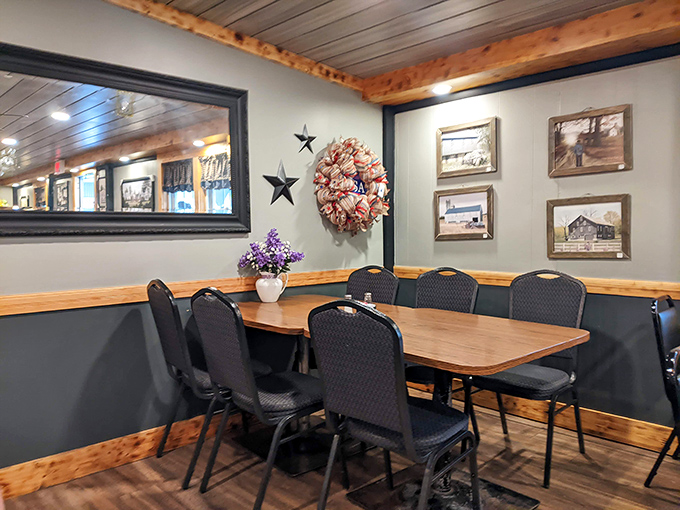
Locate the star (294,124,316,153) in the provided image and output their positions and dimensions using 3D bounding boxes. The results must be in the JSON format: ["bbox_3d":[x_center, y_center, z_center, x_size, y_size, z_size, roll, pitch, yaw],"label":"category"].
[{"bbox_3d":[-0.227,-0.775,3.540,0.193,0.188,0.030,-3,3,-43],"label":"star"}]

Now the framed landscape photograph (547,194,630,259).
[{"bbox_3d":[1.410,-0.150,3.024,0.025,0.349,0.457,-3,3,-43],"label":"framed landscape photograph"}]

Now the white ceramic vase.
[{"bbox_3d":[-0.410,0.199,3.225,0.190,0.185,0.165,-1,3,0],"label":"white ceramic vase"}]

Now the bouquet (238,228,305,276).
[{"bbox_3d":[-0.405,-0.015,3.149,0.380,0.285,0.320,-3,3,-43],"label":"bouquet"}]

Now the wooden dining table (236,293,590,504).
[{"bbox_3d":[0.130,0.692,2.634,0.910,0.762,1.890,-3,3,-43],"label":"wooden dining table"}]

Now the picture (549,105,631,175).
[{"bbox_3d":[1.409,-0.632,2.999,0.025,0.349,0.457,-3,3,-43],"label":"picture"}]

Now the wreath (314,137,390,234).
[{"bbox_3d":[0.087,-0.480,3.728,0.670,0.680,0.200,-3,3,-43],"label":"wreath"}]

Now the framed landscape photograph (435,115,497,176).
[{"bbox_3d":[0.855,-0.708,3.593,0.025,0.347,0.460,-3,3,-43],"label":"framed landscape photograph"}]

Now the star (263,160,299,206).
[{"bbox_3d":[-0.371,-0.465,3.408,0.293,0.283,0.040,-3,3,-43],"label":"star"}]

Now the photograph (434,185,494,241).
[{"bbox_3d":[0.843,-0.278,3.629,0.025,0.349,0.460,-3,3,-43],"label":"photograph"}]

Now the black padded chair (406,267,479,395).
[{"bbox_3d":[0.449,0.570,2.988,0.560,0.968,0.450,-3,3,-43],"label":"black padded chair"}]

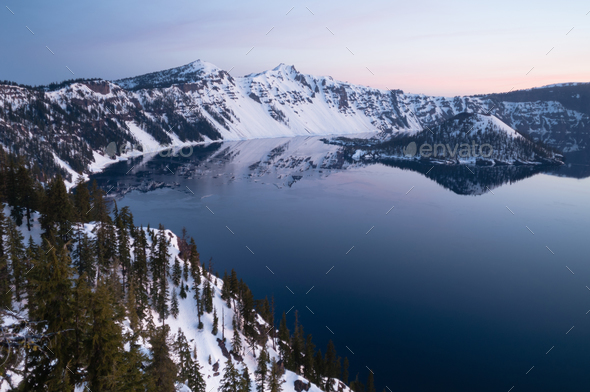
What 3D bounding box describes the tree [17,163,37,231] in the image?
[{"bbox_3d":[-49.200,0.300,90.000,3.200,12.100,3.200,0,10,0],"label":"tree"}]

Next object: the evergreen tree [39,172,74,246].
[{"bbox_3d":[-53.670,2.920,110.520,7.060,16.550,7.060,0,10,0],"label":"evergreen tree"}]

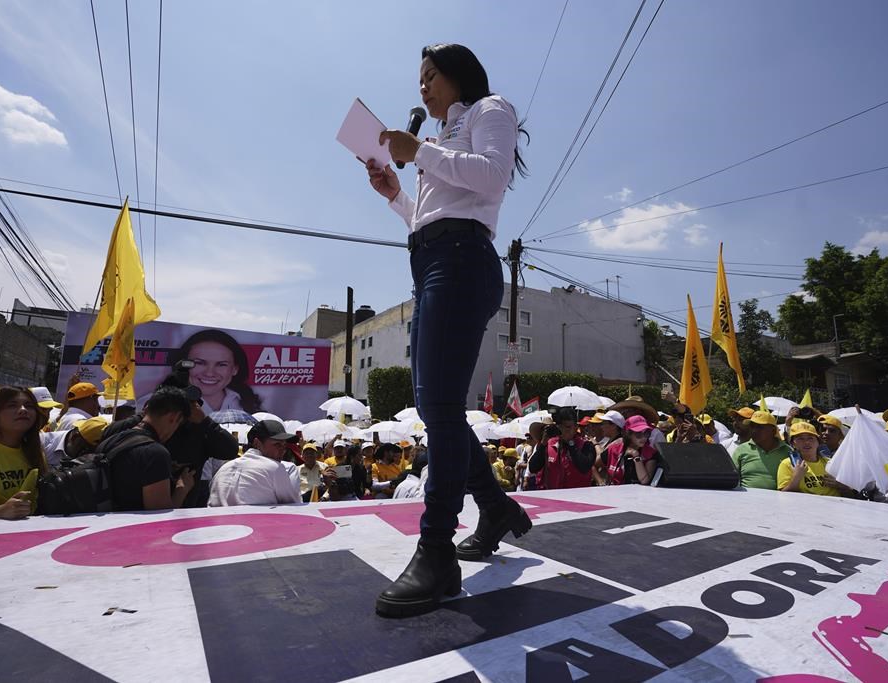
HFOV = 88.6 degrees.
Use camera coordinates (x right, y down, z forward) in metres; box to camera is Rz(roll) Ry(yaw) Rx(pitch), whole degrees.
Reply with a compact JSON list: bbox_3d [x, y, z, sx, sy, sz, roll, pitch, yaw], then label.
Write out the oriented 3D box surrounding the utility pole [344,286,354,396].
[{"bbox_3d":[-3.643,1.217,17.414,0.260,6.810,0.260,-1,-10,0],"label":"utility pole"}]

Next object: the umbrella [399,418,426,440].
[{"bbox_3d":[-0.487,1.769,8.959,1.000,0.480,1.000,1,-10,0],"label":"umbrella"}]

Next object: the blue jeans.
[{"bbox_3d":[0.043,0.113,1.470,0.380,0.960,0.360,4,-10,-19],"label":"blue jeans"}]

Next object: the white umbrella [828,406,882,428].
[{"bbox_3d":[8.158,1.523,9.000,1.020,0.420,1.020,-8,-13,42],"label":"white umbrella"}]

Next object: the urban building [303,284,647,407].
[{"bbox_3d":[3.103,4.837,54.333,25.000,13.500,28.000,8,-13,-36],"label":"urban building"}]

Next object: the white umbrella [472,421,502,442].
[{"bbox_3d":[0.880,1.790,9.000,1.020,0.420,1.020,1,7,0],"label":"white umbrella"}]

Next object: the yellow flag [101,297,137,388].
[{"bbox_3d":[-3.066,0.000,4.300,0.330,0.850,0.250,14,-12,-34],"label":"yellow flag"}]

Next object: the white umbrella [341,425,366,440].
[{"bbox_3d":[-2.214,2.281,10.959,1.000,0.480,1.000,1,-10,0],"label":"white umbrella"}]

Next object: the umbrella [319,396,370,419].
[{"bbox_3d":[-1.946,1.300,8.900,1.020,0.420,1.020,1,-4,0],"label":"umbrella"}]

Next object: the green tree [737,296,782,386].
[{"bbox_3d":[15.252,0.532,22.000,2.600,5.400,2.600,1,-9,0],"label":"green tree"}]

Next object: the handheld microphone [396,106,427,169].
[{"bbox_3d":[-0.101,-0.642,1.440,0.050,0.225,0.050,18,-13,0],"label":"handheld microphone"}]

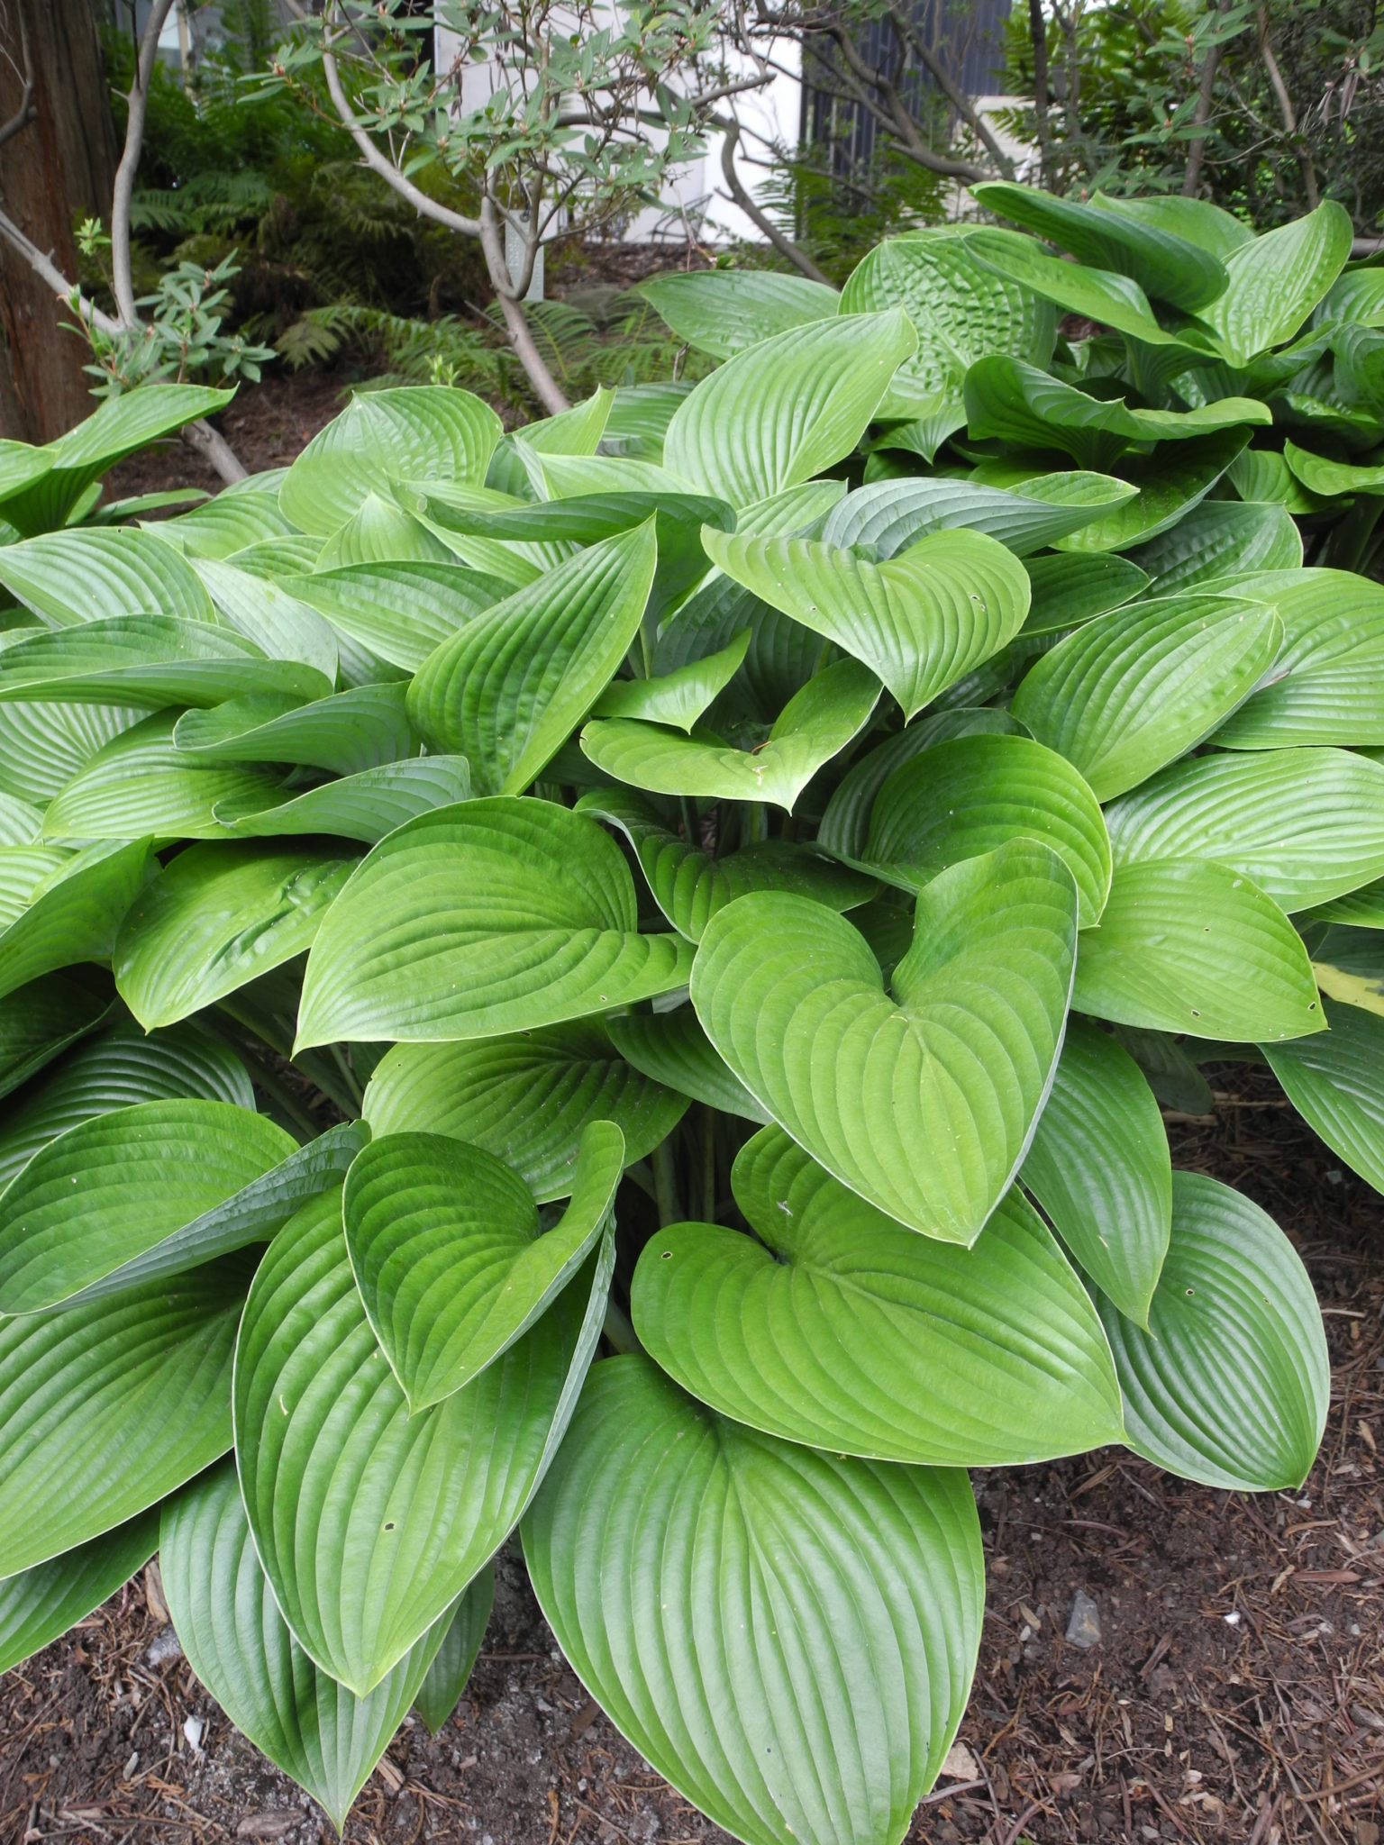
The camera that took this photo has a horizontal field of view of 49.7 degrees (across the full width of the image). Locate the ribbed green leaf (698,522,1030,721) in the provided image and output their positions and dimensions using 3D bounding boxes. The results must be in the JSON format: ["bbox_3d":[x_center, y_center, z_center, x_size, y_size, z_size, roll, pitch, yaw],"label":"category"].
[{"bbox_3d":[0.123,-0.216,1.039,0.227,0.080,0.233,2,43,-5],"label":"ribbed green leaf"}]

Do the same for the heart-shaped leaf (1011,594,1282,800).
[{"bbox_3d":[0.380,-0.195,1.164,0.250,0.060,0.165,-35,52,-25],"label":"heart-shaped leaf"}]

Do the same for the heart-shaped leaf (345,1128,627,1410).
[{"bbox_3d":[-0.136,0.200,0.885,0.152,0.080,0.178,9,53,12],"label":"heart-shaped leaf"}]

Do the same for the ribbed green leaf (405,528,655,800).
[{"bbox_3d":[-0.128,-0.216,1.198,0.174,0.075,0.310,14,66,19],"label":"ribbed green leaf"}]

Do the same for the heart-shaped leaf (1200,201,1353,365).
[{"bbox_3d":[0.691,-0.756,1.751,0.133,0.255,0.060,29,-14,10],"label":"heart-shaped leaf"}]

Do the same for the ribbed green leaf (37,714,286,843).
[{"bbox_3d":[-0.402,-0.109,1.136,0.169,0.050,0.220,37,40,28],"label":"ribbed green leaf"}]

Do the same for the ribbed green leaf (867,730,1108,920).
[{"bbox_3d":[0.219,-0.054,1.030,0.176,0.060,0.200,22,57,31],"label":"ribbed green leaf"}]

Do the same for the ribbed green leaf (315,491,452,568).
[{"bbox_3d":[-0.289,-0.352,1.397,0.145,0.050,0.212,-12,44,-11],"label":"ribbed green leaf"}]

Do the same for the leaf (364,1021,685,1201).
[{"bbox_3d":[-0.115,0.112,1.007,0.234,0.060,0.170,-13,50,-28],"label":"leaf"}]

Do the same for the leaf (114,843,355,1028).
[{"bbox_3d":[-0.306,-0.001,1.010,0.181,0.060,0.223,13,40,29],"label":"leaf"}]

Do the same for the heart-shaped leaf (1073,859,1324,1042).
[{"bbox_3d":[0.323,0.021,0.988,0.201,0.060,0.185,20,46,27],"label":"heart-shaped leaf"}]

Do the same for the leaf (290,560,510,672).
[{"bbox_3d":[-0.242,-0.265,1.256,0.206,0.050,0.186,13,41,-14],"label":"leaf"}]

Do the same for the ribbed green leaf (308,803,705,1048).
[{"bbox_3d":[-0.142,0.004,0.974,0.268,0.070,0.186,-20,53,-22],"label":"ribbed green leaf"}]

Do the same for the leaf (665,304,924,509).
[{"bbox_3d":[0.100,-0.477,1.345,0.157,0.257,0.060,37,-14,3],"label":"leaf"}]

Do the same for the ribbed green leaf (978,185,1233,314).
[{"bbox_3d":[0.437,-0.758,1.641,0.276,0.090,0.160,20,-2,0],"label":"ribbed green leaf"}]

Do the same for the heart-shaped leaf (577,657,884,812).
[{"bbox_3d":[0.040,-0.140,1.112,0.230,0.070,0.198,-16,36,-6],"label":"heart-shaped leaf"}]

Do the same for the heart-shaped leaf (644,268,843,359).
[{"bbox_3d":[0.067,-0.716,1.754,0.282,0.070,0.229,20,49,12],"label":"heart-shaped leaf"}]

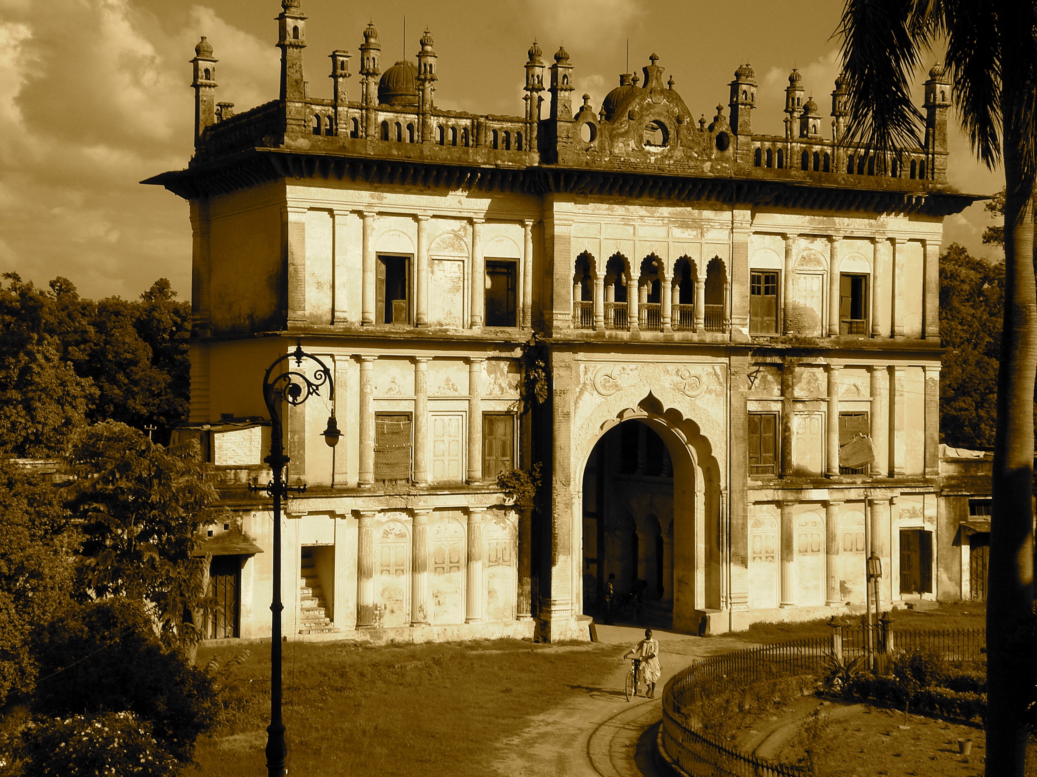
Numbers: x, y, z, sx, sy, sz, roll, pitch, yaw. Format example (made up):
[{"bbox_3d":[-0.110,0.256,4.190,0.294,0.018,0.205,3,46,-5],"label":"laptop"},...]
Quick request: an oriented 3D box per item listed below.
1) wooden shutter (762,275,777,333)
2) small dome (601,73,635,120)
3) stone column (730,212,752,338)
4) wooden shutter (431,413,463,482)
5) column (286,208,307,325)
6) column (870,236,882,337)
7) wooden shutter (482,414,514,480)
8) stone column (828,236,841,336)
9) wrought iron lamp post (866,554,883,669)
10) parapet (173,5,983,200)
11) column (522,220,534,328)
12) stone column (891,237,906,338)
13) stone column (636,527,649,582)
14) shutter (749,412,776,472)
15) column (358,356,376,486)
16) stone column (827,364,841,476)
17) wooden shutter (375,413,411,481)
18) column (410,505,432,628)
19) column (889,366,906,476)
[{"bbox_3d":[8.258,-2.795,62.055,0.550,1.926,0.080,0,0,-28],"label":"wooden shutter"},{"bbox_3d":[3.811,-10.234,66.500,1.720,1.770,1.720,0,-1,0],"label":"small dome"},{"bbox_3d":[7.085,-3.597,60.027,0.660,3.797,0.450,0,0,-28],"label":"stone column"},{"bbox_3d":[-2.109,1.763,55.885,1.020,2.010,0.120,0,0,-26],"label":"wooden shutter"},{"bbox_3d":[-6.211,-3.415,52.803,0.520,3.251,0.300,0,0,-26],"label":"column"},{"bbox_3d":[11.908,-3.389,62.676,0.370,3.360,0.350,0,0,0],"label":"column"},{"bbox_3d":[-0.609,1.733,55.821,1.040,1.954,0.100,0,0,-26],"label":"wooden shutter"},{"bbox_3d":[10.182,-3.306,60.743,0.350,3.184,0.270,0,0,-26],"label":"stone column"},{"bbox_3d":[9.527,5.950,50.500,0.380,3.160,0.380,1,-1,-24],"label":"wrought iron lamp post"},{"bbox_3d":[2.080,-8.672,62.230,23.800,3.990,10.200,0,0,-26],"label":"parapet"},{"bbox_3d":[0.288,-3.391,55.917,0.340,3.191,0.260,0,0,-26],"label":"column"},{"bbox_3d":[12.705,-3.366,63.011,0.430,3.350,0.330,0,0,-26],"label":"stone column"},{"bbox_3d":[4.203,5.852,64.000,0.380,2.280,0.380,1,-1,-24],"label":"stone column"},{"bbox_3d":[8.002,1.791,61.924,0.999,1.958,0.080,0,0,-28],"label":"shutter"},{"bbox_3d":[-4.422,0.954,55.090,0.430,3.767,0.380,0,0,-28],"label":"column"},{"bbox_3d":[10.155,1.027,60.736,0.400,3.585,0.300,0,0,-26],"label":"stone column"},{"bbox_3d":[-3.613,1.687,54.334,1.080,1.948,0.100,0,0,-26],"label":"wooden shutter"},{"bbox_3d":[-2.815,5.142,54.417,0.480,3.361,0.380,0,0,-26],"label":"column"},{"bbox_3d":[12.432,1.077,61.949,0.440,3.620,0.400,1,-1,-24],"label":"column"}]

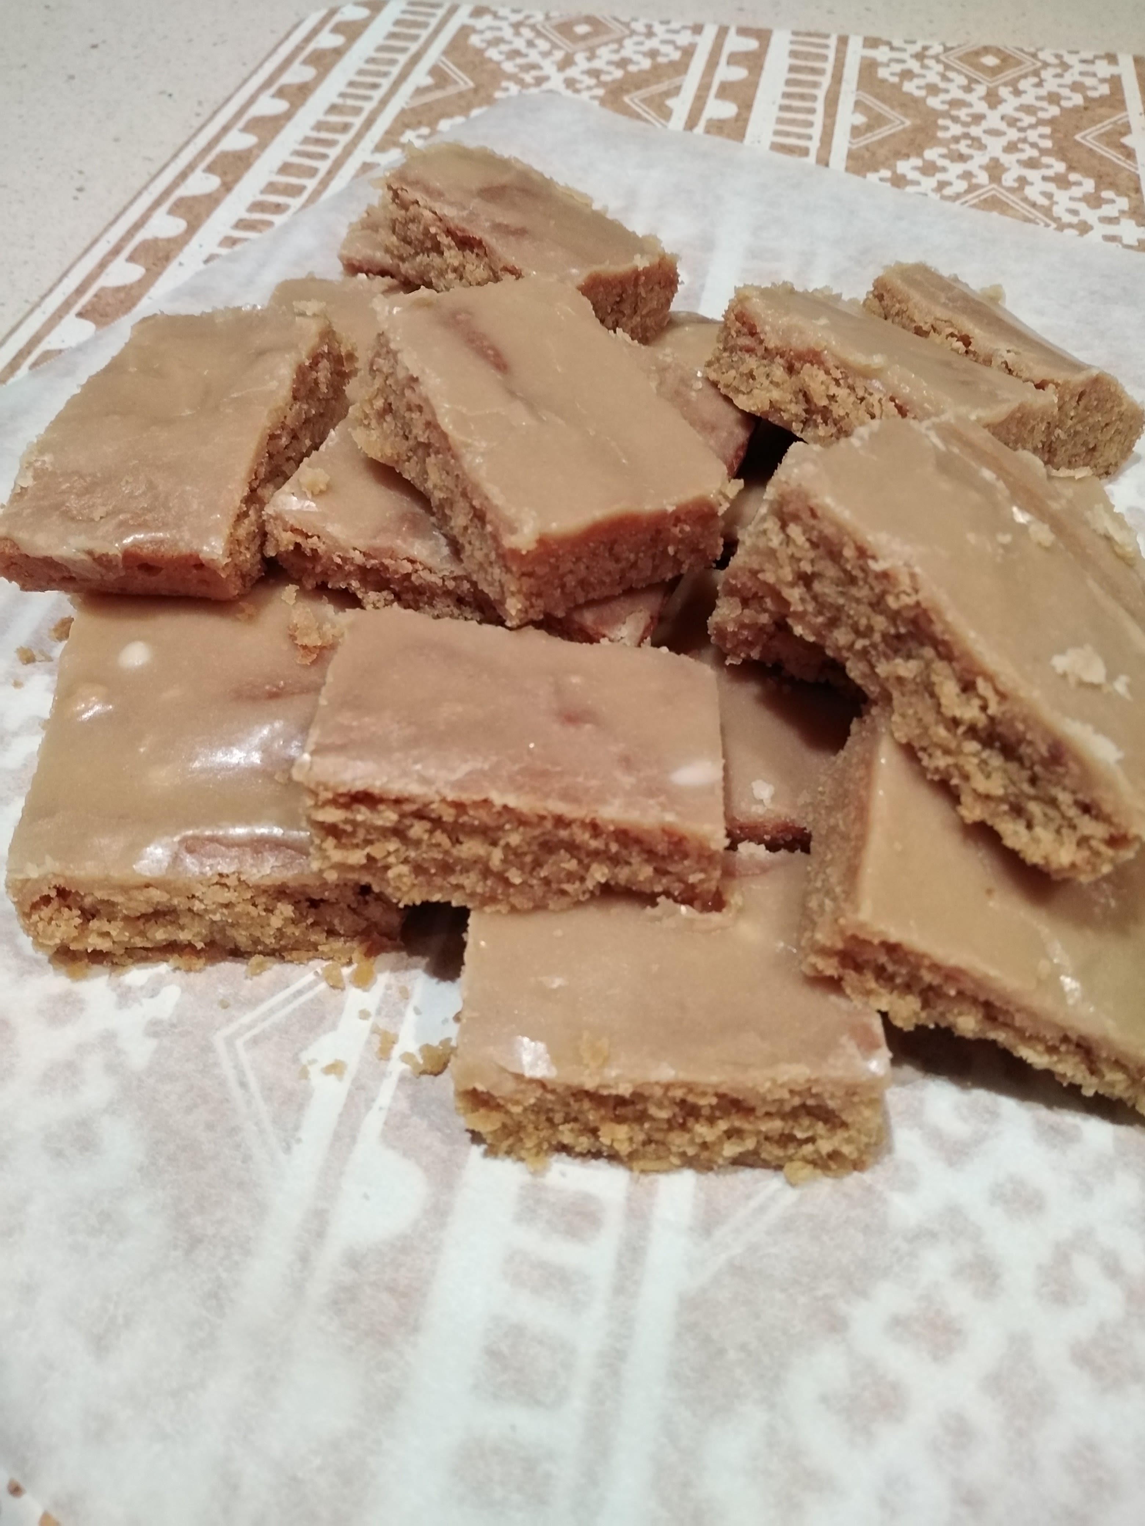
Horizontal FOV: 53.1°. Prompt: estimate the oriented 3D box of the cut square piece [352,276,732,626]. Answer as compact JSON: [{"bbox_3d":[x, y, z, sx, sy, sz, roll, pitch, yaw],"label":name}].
[{"bbox_3d":[-0.005,-0.058,0.206,0.041,0.018,0.060,-19,61,-19],"label":"cut square piece"}]

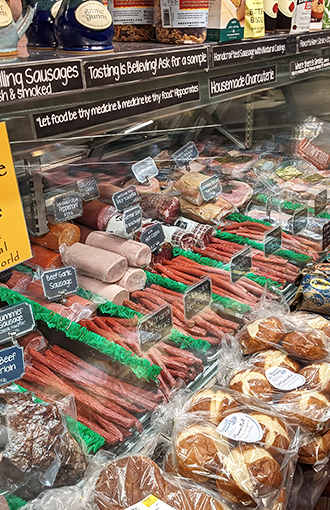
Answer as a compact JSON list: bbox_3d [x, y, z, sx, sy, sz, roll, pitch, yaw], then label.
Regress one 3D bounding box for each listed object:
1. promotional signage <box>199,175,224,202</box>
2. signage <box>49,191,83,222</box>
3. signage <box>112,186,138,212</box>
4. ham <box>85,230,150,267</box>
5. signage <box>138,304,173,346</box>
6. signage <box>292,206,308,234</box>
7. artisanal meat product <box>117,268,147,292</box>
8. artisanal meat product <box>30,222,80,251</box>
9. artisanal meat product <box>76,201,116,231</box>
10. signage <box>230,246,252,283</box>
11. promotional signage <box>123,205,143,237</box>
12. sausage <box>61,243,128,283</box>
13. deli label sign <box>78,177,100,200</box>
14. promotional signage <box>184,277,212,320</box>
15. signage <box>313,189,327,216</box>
[{"bbox_3d":[0.144,-0.209,1.646,0.089,0.056,0.005,-33,21,-36],"label":"promotional signage"},{"bbox_3d":[-0.241,-0.119,1.338,0.005,0.056,0.089,8,22,38],"label":"signage"},{"bbox_3d":[-0.126,-0.189,1.760,0.092,0.066,0.006,-29,33,-24],"label":"signage"},{"bbox_3d":[-0.137,-0.022,1.543,0.205,0.072,0.072,16,29,33],"label":"ham"},{"bbox_3d":[-0.019,0.152,1.120,0.006,0.077,0.104,14,29,38],"label":"signage"},{"bbox_3d":[0.368,-0.094,1.437,0.005,0.056,0.089,8,22,36],"label":"signage"},{"bbox_3d":[-0.131,0.040,1.322,0.155,0.057,0.057,16,30,32],"label":"artisanal meat product"},{"bbox_3d":[-0.366,-0.082,1.650,0.200,0.077,0.077,16,29,33],"label":"artisanal meat product"},{"bbox_3d":[-0.241,-0.131,1.541,0.180,0.062,0.062,16,30,32],"label":"artisanal meat product"},{"bbox_3d":[0.202,0.028,1.400,0.006,0.074,0.099,14,28,38],"label":"signage"},{"bbox_3d":[-0.095,-0.104,1.600,0.006,0.075,0.099,9,26,29],"label":"promotional signage"},{"bbox_3d":[-0.175,0.013,1.273,0.155,0.057,0.057,16,30,32],"label":"sausage"},{"bbox_3d":[-0.209,-0.181,1.468,0.005,0.056,0.089,-11,9,27],"label":"deli label sign"},{"bbox_3d":[0.079,0.105,1.250,0.006,0.074,0.098,16,29,39],"label":"promotional signage"},{"bbox_3d":[0.547,-0.185,1.860,0.006,0.076,0.102,11,25,35],"label":"signage"}]

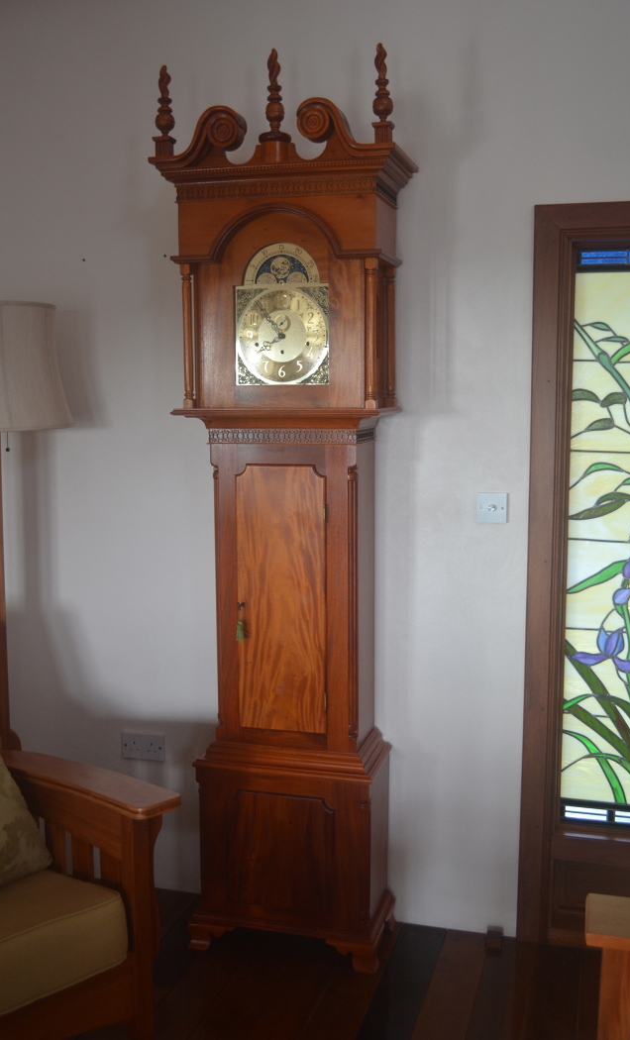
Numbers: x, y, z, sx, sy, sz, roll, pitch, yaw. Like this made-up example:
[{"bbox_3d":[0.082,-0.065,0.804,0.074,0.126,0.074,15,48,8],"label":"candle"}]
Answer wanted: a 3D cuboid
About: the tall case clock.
[{"bbox_3d":[-0.070,0.017,2.915,0.652,2.465,0.342,2,8,15],"label":"tall case clock"}]

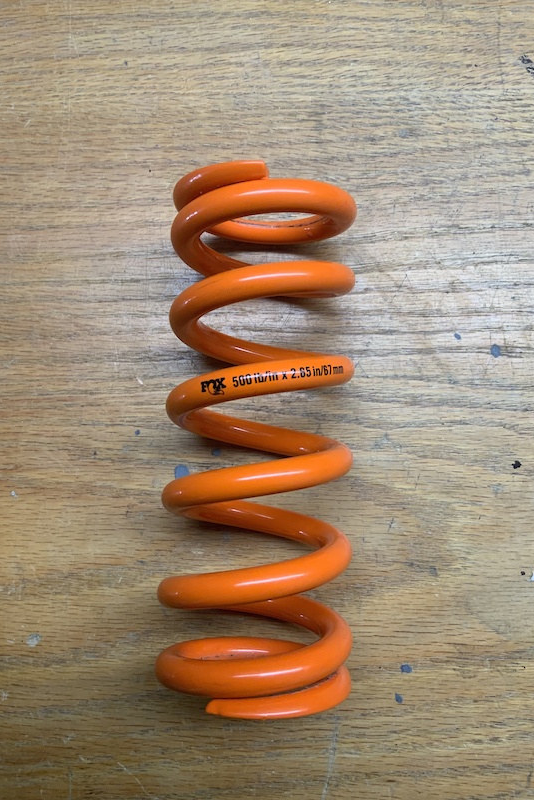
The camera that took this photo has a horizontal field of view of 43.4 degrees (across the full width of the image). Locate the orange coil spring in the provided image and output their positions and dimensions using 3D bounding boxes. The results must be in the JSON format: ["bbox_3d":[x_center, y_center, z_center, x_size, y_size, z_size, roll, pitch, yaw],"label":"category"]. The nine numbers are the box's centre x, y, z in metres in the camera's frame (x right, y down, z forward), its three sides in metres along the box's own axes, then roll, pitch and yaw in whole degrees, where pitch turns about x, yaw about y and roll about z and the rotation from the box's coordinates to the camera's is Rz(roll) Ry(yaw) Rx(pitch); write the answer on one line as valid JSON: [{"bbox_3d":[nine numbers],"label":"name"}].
[{"bbox_3d":[-0.002,0.009,0.191,0.052,0.052,0.140,1,85,0],"label":"orange coil spring"}]

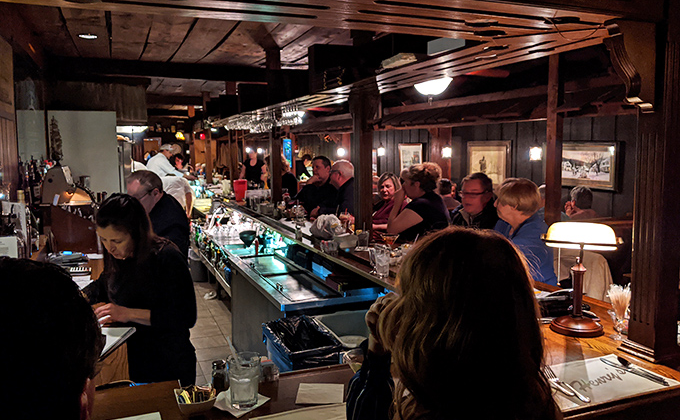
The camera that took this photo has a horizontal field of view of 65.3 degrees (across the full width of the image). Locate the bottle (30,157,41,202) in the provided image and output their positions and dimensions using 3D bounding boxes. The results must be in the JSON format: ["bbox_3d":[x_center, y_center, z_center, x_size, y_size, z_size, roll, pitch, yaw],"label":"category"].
[{"bbox_3d":[-2.149,-0.202,3.750,0.077,0.312,0.077,0,6,-7],"label":"bottle"}]

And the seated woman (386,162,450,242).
[{"bbox_3d":[0.544,0.340,3.690,0.560,1.349,0.470,1,6,6],"label":"seated woman"}]

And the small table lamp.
[{"bbox_3d":[0.857,0.236,1.870,0.290,0.381,0.195,2,6,14],"label":"small table lamp"}]

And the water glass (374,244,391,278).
[{"bbox_3d":[0.222,0.271,2.751,0.080,0.140,0.080,0,6,0],"label":"water glass"}]

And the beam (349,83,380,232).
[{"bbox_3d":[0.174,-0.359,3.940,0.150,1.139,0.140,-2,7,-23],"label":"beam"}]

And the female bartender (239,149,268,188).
[{"bbox_3d":[-1.554,-0.170,9.567,0.460,1.680,0.300,0,6,-9],"label":"female bartender"}]

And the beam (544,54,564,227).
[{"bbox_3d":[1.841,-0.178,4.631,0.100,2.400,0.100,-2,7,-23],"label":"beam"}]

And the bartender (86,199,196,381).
[{"bbox_3d":[-0.775,0.704,2.108,0.420,1.540,0.450,-3,7,-28],"label":"bartender"}]

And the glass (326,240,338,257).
[{"bbox_3d":[-0.046,0.228,3.297,0.075,0.106,0.075,0,6,0],"label":"glass"}]

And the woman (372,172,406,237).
[{"bbox_3d":[0.394,0.324,4.288,0.550,1.251,0.460,-6,9,-45],"label":"woman"}]

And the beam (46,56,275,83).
[{"bbox_3d":[-1.795,-1.460,5.579,2.400,0.180,0.150,-2,7,-23],"label":"beam"}]

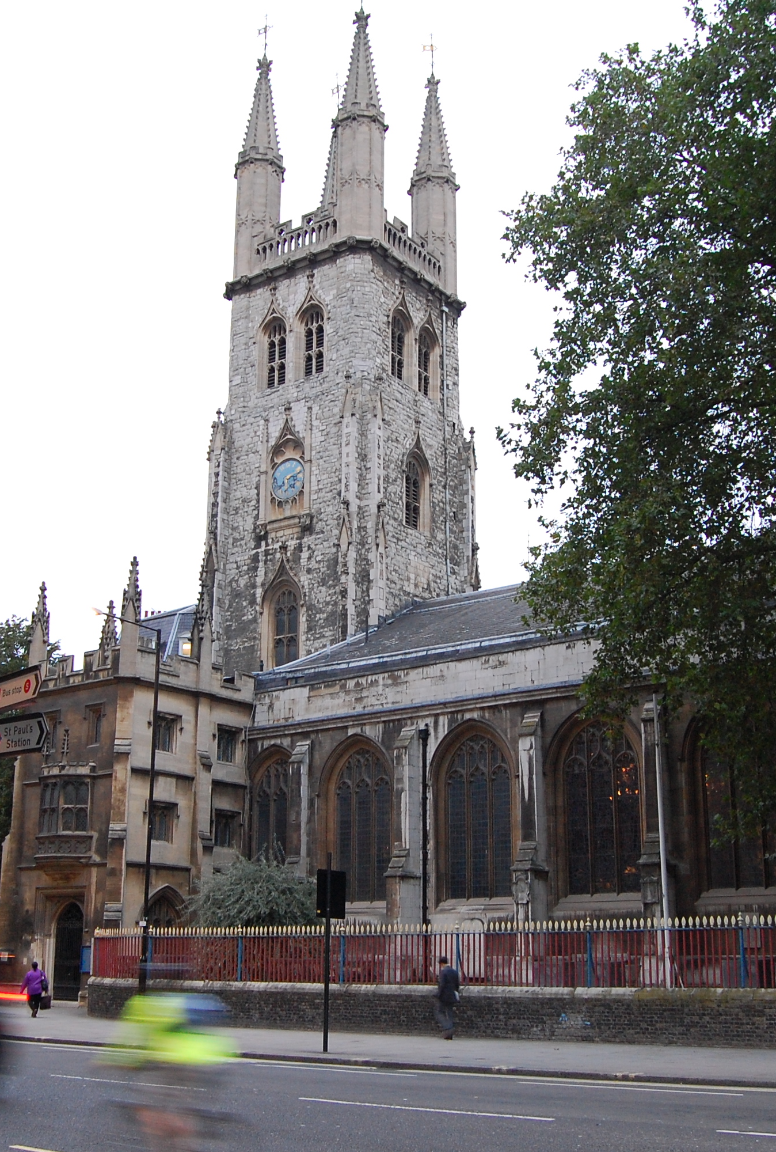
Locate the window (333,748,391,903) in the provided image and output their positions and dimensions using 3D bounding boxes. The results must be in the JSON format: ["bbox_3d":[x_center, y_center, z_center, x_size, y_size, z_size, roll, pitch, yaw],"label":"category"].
[{"bbox_3d":[-0.912,8.891,46.500,2.600,5.400,0.350,-12,-20,36],"label":"window"}]

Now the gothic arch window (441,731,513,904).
[{"bbox_3d":[2.970,8.049,43.651,2.600,5.400,0.350,-12,-20,36],"label":"gothic arch window"}]

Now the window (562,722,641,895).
[{"bbox_3d":[6.717,7.277,40.851,2.650,5.450,0.350,-11,-19,33],"label":"window"}]

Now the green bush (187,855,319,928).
[{"bbox_3d":[-3.990,10.090,38.307,3.900,3.600,3.700,0,-16,0],"label":"green bush"}]

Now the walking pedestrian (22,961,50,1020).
[{"bbox_3d":[-10.275,12.049,37.831,0.620,1.580,0.420,12,-20,-36],"label":"walking pedestrian"}]

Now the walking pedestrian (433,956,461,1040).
[{"bbox_3d":[1.304,9.244,28.419,0.500,1.720,0.480,-12,-20,36],"label":"walking pedestrian"}]

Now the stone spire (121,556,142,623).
[{"bbox_3d":[-8.880,0.509,44.910,0.600,2.400,0.600,-11,-19,33],"label":"stone spire"}]

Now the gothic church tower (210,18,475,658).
[{"bbox_3d":[-2.147,-4.993,63.579,9.500,48.398,9.500,-11,-19,33],"label":"gothic church tower"}]

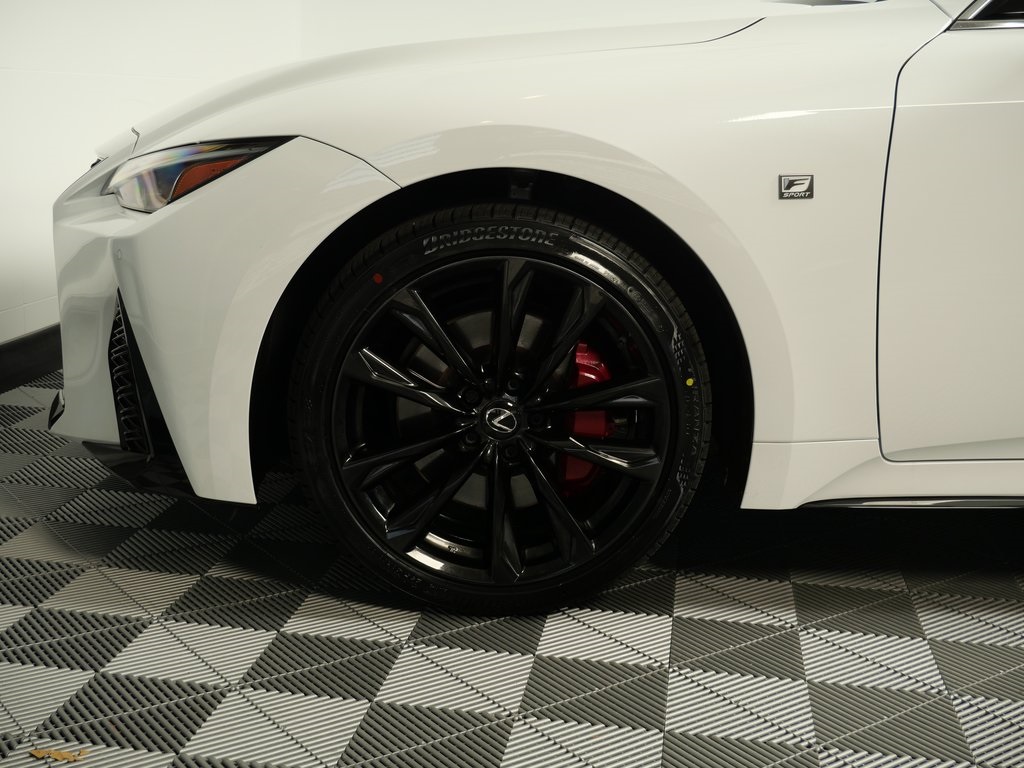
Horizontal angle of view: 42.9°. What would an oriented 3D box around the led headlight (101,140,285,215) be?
[{"bbox_3d":[-0.516,-0.348,2.119,0.380,0.145,0.270,2,12,-3],"label":"led headlight"}]

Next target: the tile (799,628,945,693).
[{"bbox_3d":[0.545,0.429,1.986,0.200,0.018,0.200,4,13,8],"label":"tile"}]

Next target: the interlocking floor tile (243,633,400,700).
[{"bbox_3d":[-0.276,0.419,1.906,0.200,0.018,0.200,4,13,8],"label":"interlocking floor tile"}]

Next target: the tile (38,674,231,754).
[{"bbox_3d":[-0.503,0.448,1.740,0.200,0.018,0.200,4,13,8],"label":"tile"}]

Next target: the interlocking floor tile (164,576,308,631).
[{"bbox_3d":[-0.444,0.364,2.127,0.200,0.018,0.200,4,13,8],"label":"interlocking floor tile"}]

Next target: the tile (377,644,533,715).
[{"bbox_3d":[-0.078,0.432,1.876,0.200,0.018,0.200,4,13,8],"label":"tile"}]

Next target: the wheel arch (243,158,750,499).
[{"bbox_3d":[-0.013,-0.084,2.071,0.779,0.524,0.200,1,13,-4],"label":"wheel arch"}]

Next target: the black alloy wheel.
[{"bbox_3d":[-0.020,0.033,2.108,0.668,0.666,0.240,2,12,-3],"label":"black alloy wheel"}]

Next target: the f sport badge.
[{"bbox_3d":[0.433,-0.300,1.982,0.053,0.037,0.006,1,13,-6],"label":"f sport badge"}]

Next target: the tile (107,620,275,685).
[{"bbox_3d":[-0.473,0.406,1.932,0.200,0.018,0.200,4,13,8],"label":"tile"}]

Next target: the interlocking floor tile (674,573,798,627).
[{"bbox_3d":[0.377,0.374,2.207,0.200,0.018,0.200,4,13,8],"label":"interlocking floor tile"}]

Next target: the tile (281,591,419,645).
[{"bbox_3d":[-0.246,0.378,2.099,0.200,0.018,0.200,4,13,8],"label":"tile"}]

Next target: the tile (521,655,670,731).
[{"bbox_3d":[0.120,0.445,1.849,0.200,0.018,0.200,4,13,8],"label":"tile"}]

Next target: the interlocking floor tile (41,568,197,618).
[{"bbox_3d":[-0.641,0.350,2.153,0.200,0.018,0.200,4,13,8],"label":"interlocking floor tile"}]

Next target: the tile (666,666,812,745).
[{"bbox_3d":[0.317,0.458,1.821,0.200,0.018,0.200,4,13,8],"label":"tile"}]

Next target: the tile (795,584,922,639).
[{"bbox_3d":[0.575,0.388,2.179,0.200,0.018,0.200,4,13,8],"label":"tile"}]

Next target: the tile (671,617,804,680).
[{"bbox_3d":[0.347,0.417,2.018,0.200,0.018,0.200,4,13,8],"label":"tile"}]

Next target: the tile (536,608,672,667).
[{"bbox_3d":[0.149,0.403,2.042,0.200,0.018,0.200,4,13,8],"label":"tile"}]

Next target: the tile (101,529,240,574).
[{"bbox_3d":[-0.612,0.309,2.347,0.200,0.018,0.200,4,13,8],"label":"tile"}]

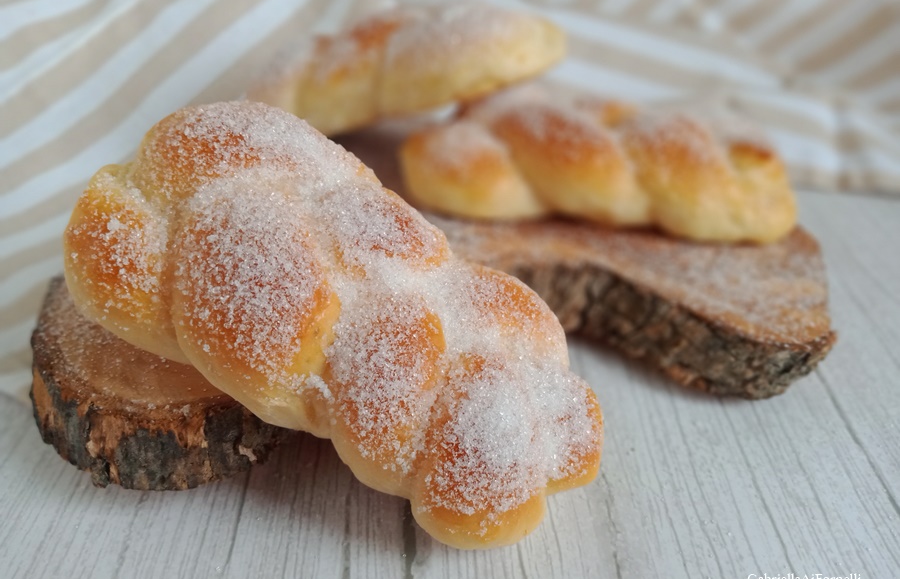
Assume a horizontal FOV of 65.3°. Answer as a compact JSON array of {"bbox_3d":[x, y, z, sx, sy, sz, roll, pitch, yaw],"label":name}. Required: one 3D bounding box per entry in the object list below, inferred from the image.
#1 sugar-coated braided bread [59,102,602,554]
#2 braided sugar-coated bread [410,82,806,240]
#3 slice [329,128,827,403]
[{"bbox_3d":[-0.023,0.006,0.184,0.145,0.041,0.076,35,52,-5],"label":"sugar-coated braided bread"},{"bbox_3d":[0.052,-0.049,0.256,0.137,0.038,0.069,8,38,11],"label":"braided sugar-coated bread"},{"bbox_3d":[0.031,-0.026,0.283,0.224,0.031,0.102,19,41,24],"label":"slice"}]

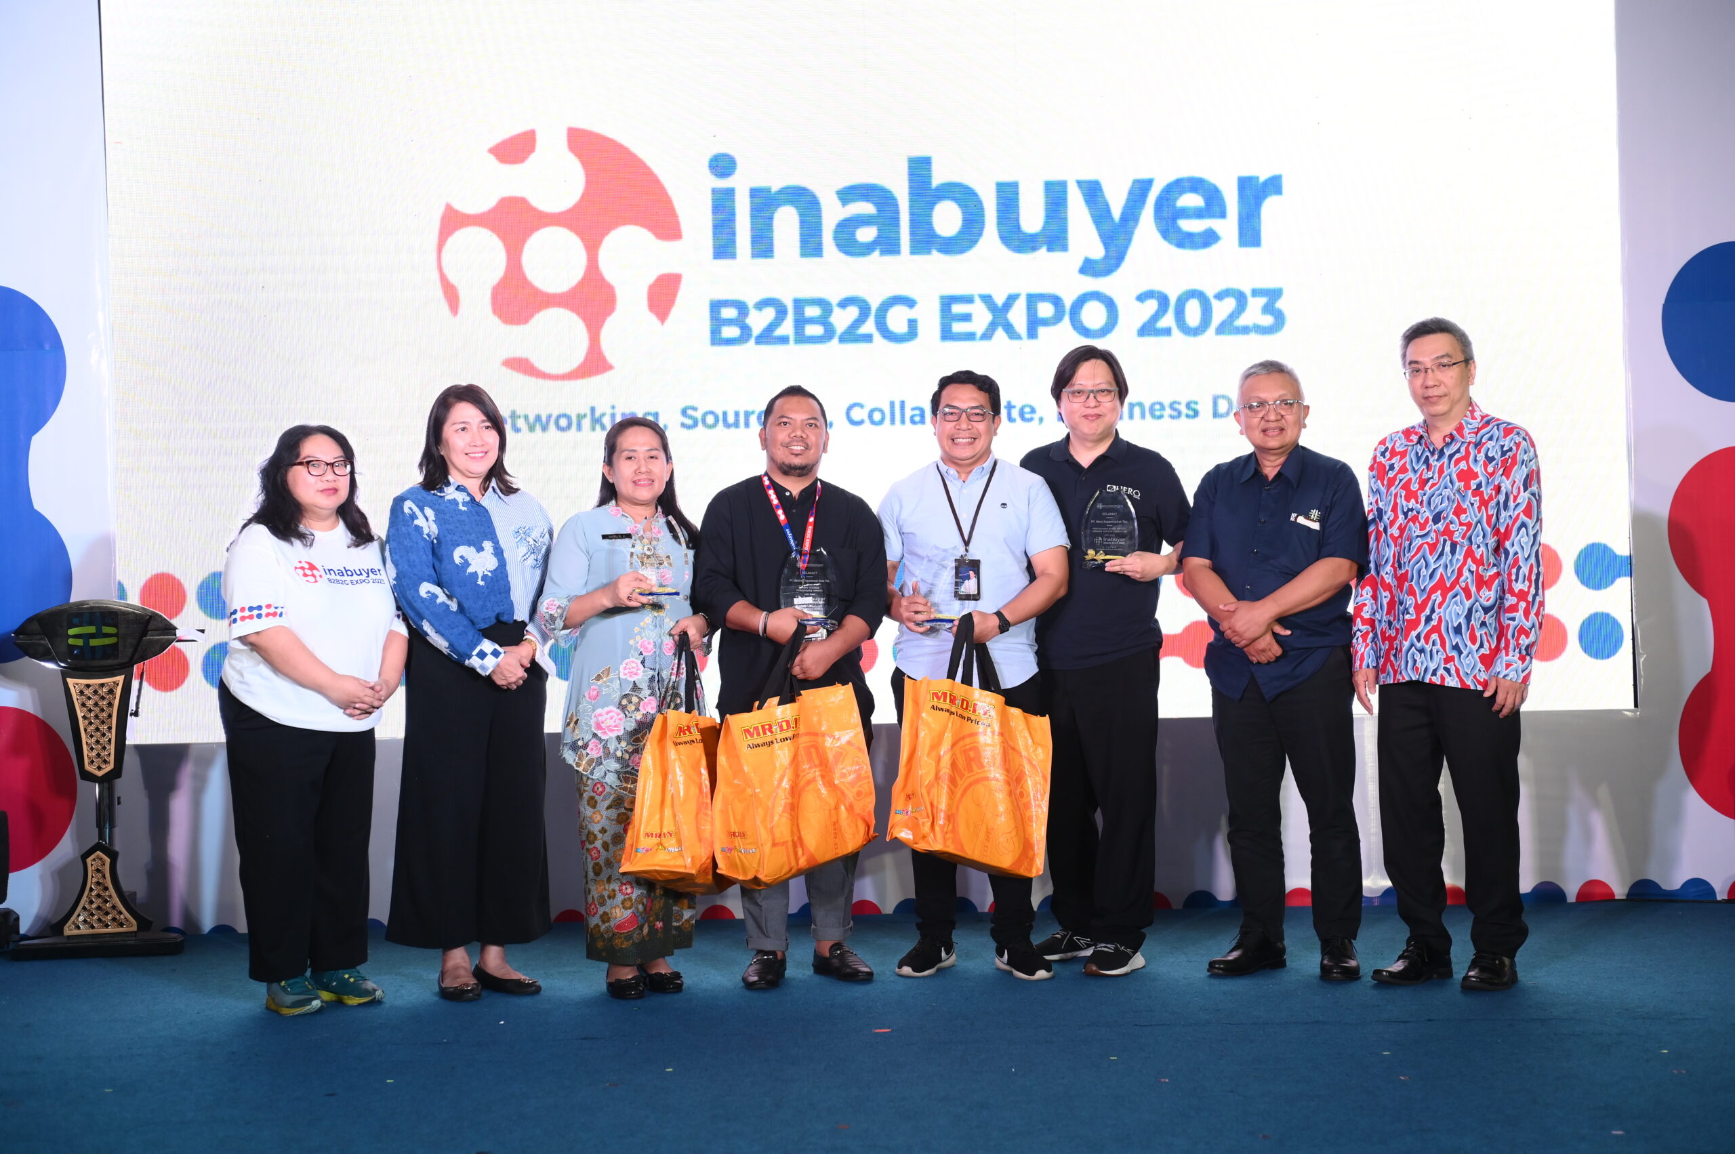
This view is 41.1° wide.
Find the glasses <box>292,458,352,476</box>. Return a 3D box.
[{"bbox_3d":[-1.396,-0.279,5.939,0.140,0.044,0.140,-2,1,-27],"label":"glasses"}]

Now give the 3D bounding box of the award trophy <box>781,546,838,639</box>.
[{"bbox_3d":[-0.148,0.038,5.929,0.145,0.235,0.055,-3,1,-3],"label":"award trophy"}]

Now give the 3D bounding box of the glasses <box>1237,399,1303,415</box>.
[{"bbox_3d":[1.069,-0.446,6.105,0.155,0.044,0.140,-5,2,10],"label":"glasses"}]

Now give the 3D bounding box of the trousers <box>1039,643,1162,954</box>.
[{"bbox_3d":[0.648,0.598,6.440,0.360,0.890,0.290,-1,0,25],"label":"trousers"}]

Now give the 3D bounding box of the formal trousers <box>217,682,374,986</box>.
[{"bbox_3d":[-1.481,0.621,6.007,0.385,0.830,0.300,-2,1,-30],"label":"formal trousers"}]

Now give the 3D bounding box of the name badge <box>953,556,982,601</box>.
[{"bbox_3d":[0.266,0.007,6.135,0.072,0.116,0.010,-1,-2,3],"label":"name badge"}]

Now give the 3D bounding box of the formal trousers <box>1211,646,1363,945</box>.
[{"bbox_3d":[1.115,0.546,6.145,0.390,0.830,0.260,-1,1,20],"label":"formal trousers"}]

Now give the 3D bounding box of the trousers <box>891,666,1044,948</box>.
[{"bbox_3d":[0.273,0.566,6.252,0.410,0.840,0.260,-2,1,2],"label":"trousers"}]

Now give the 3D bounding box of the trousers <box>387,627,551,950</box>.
[{"bbox_3d":[-1.065,0.557,6.190,0.420,0.870,0.320,-1,0,-30],"label":"trousers"}]

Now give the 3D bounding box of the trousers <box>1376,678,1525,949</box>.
[{"bbox_3d":[1.509,0.527,5.978,0.385,0.870,0.270,-1,1,25],"label":"trousers"}]

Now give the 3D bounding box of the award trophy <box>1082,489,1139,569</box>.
[{"bbox_3d":[0.652,-0.129,6.200,0.152,0.212,0.055,-1,0,5],"label":"award trophy"}]

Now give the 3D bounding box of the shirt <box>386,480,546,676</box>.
[{"bbox_3d":[-1.044,0.005,6.066,0.415,0.520,0.300,-2,1,-27],"label":"shirt"}]

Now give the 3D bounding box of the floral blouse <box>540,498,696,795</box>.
[{"bbox_3d":[-0.661,0.189,6.140,0.430,0.750,0.310,-1,0,-26],"label":"floral blouse"}]

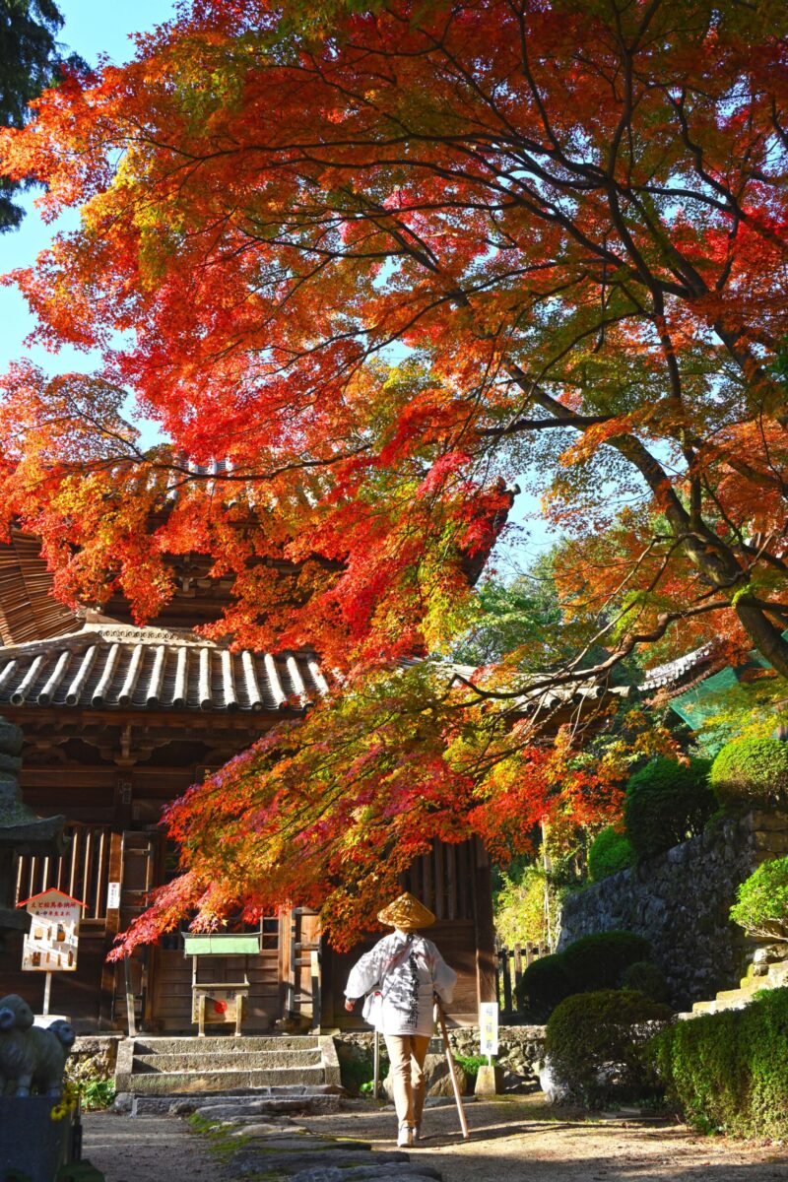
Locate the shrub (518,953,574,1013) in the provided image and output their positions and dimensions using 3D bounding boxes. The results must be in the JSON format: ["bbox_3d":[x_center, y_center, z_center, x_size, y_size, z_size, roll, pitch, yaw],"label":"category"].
[{"bbox_3d":[1.814,4.680,14.874,0.750,0.780,0.750,1,-18,-5],"label":"shrub"}]

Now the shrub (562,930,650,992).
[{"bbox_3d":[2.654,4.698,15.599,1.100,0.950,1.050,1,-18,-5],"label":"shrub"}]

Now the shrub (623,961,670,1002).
[{"bbox_3d":[2.942,4.588,14.583,0.600,0.600,0.600,1,-18,-5],"label":"shrub"}]

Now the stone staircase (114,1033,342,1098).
[{"bbox_3d":[-1.548,4.398,11.569,2.080,0.520,0.800,2,-18,-10],"label":"stone staircase"}]

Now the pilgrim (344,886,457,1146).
[{"bbox_3d":[0.052,2.996,8.754,0.780,1.690,0.480,1,-18,-6],"label":"pilgrim"}]

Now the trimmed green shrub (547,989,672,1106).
[{"bbox_3d":[2.010,4.254,11.599,1.150,1.030,1.100,1,-18,-5],"label":"trimmed green shrub"}]

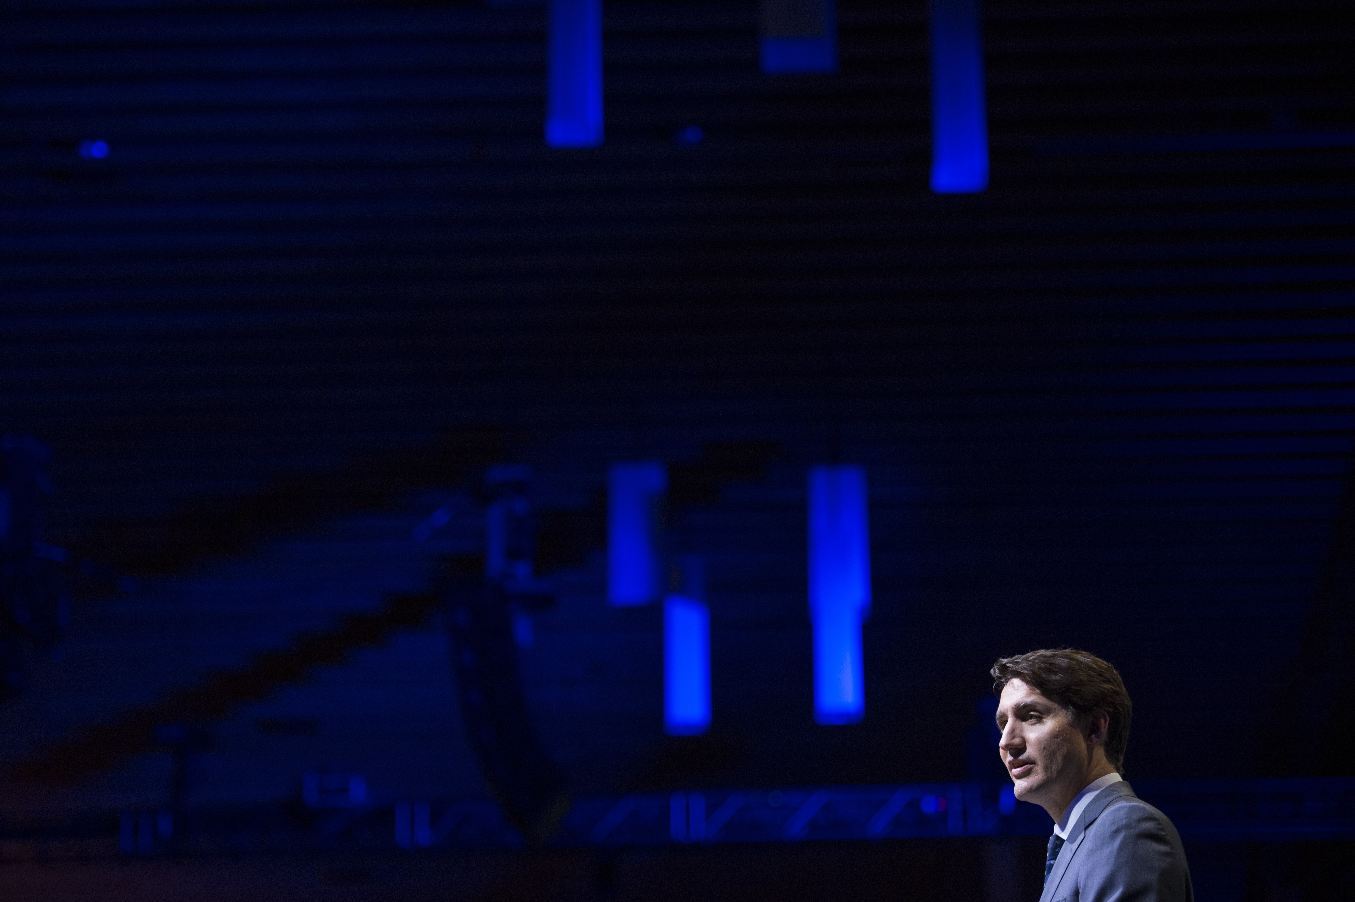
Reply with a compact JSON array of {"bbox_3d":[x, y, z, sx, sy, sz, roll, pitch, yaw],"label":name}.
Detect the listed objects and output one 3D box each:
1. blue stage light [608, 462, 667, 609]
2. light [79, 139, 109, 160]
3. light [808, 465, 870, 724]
[{"bbox_3d":[-0.212,0.429,21.500,0.270,0.690,0.270,-3,-16,6],"label":"blue stage light"},{"bbox_3d":[-3.031,-1.564,21.500,0.170,0.130,0.160,1,-16,-6],"label":"light"},{"bbox_3d":[0.802,0.710,20.500,0.270,1.250,0.270,-3,-16,7],"label":"light"}]

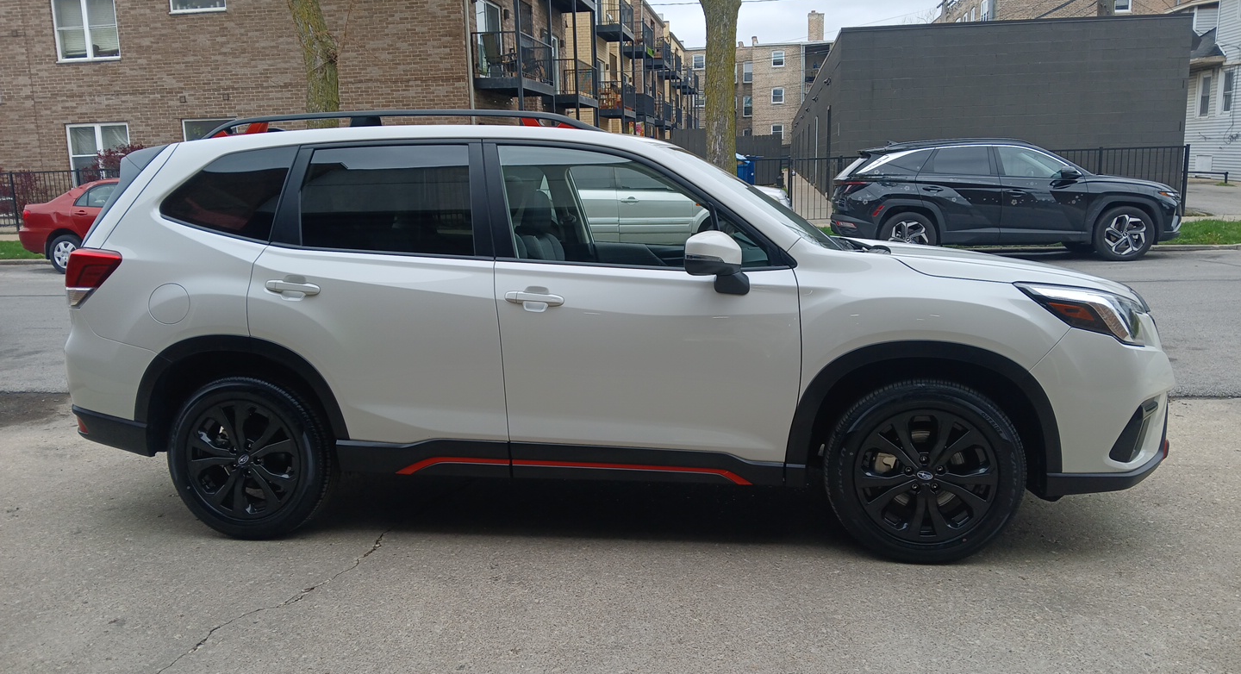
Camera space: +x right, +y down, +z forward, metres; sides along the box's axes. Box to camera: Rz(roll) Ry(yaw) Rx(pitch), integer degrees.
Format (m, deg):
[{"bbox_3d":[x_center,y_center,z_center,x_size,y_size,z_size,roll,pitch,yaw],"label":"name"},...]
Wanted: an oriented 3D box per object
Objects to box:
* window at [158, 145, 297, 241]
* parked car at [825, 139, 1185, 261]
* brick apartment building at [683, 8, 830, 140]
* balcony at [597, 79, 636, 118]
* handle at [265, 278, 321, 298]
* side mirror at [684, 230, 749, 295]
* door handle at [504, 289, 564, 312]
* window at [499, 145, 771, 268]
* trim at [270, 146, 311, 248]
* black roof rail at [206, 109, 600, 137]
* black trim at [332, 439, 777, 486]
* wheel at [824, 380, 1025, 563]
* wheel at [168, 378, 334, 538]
[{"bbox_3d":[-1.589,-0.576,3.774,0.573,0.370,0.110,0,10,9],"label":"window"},{"bbox_3d":[5.170,-1.920,12.990,4.630,1.675,1.880,-1,10,5],"label":"parked car"},{"bbox_3d":[12.803,-20.637,83.153,14.000,12.200,11.000,0,11,9],"label":"brick apartment building"},{"bbox_3d":[-0.095,-10.445,41.506,1.109,1.497,3.697,0,11,9],"label":"balcony"},{"bbox_3d":[-1.275,-0.191,3.637,0.230,0.052,0.055,0,10,9],"label":"handle"},{"bbox_3d":[0.342,-0.265,3.295,0.215,0.230,0.190,0,11,9],"label":"side mirror"},{"bbox_3d":[-0.315,-0.135,3.468,0.230,0.065,0.050,0,11,9],"label":"door handle"},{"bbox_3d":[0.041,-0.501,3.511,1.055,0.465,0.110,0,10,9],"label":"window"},{"bbox_3d":[-1.296,-0.557,3.671,0.155,0.390,0.090,0,11,9],"label":"trim"},{"bbox_3d":[-0.916,-0.855,3.775,1.730,0.122,0.070,0,10,9],"label":"black roof rail"},{"bbox_3d":[-0.257,0.469,3.599,1.775,0.148,0.075,0,11,9],"label":"black trim"},{"bbox_3d":[1.119,0.480,3.467,0.700,0.700,0.225,0,10,9],"label":"wheel"},{"bbox_3d":[-1.517,0.478,3.890,0.700,0.700,0.225,0,10,9],"label":"wheel"}]

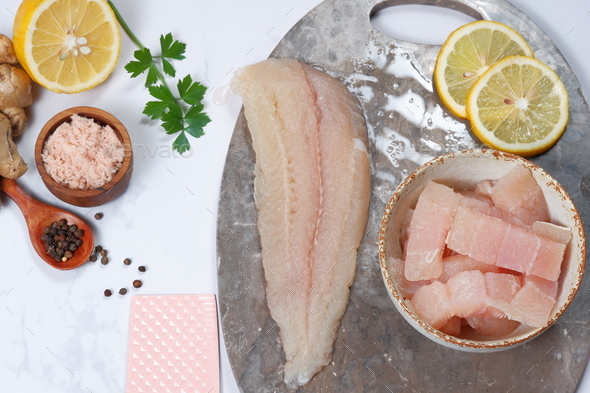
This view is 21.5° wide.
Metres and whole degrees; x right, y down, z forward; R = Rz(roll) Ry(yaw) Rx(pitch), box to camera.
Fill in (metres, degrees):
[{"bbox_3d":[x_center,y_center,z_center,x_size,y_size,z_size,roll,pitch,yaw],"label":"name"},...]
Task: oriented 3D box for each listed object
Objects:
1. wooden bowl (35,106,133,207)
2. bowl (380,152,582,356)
[{"bbox_3d":[-0.135,-0.024,1.008,0.062,0.035,0.062,0,73,0],"label":"wooden bowl"},{"bbox_3d":[0.114,0.039,0.970,0.125,0.056,0.125,0,73,0],"label":"bowl"}]

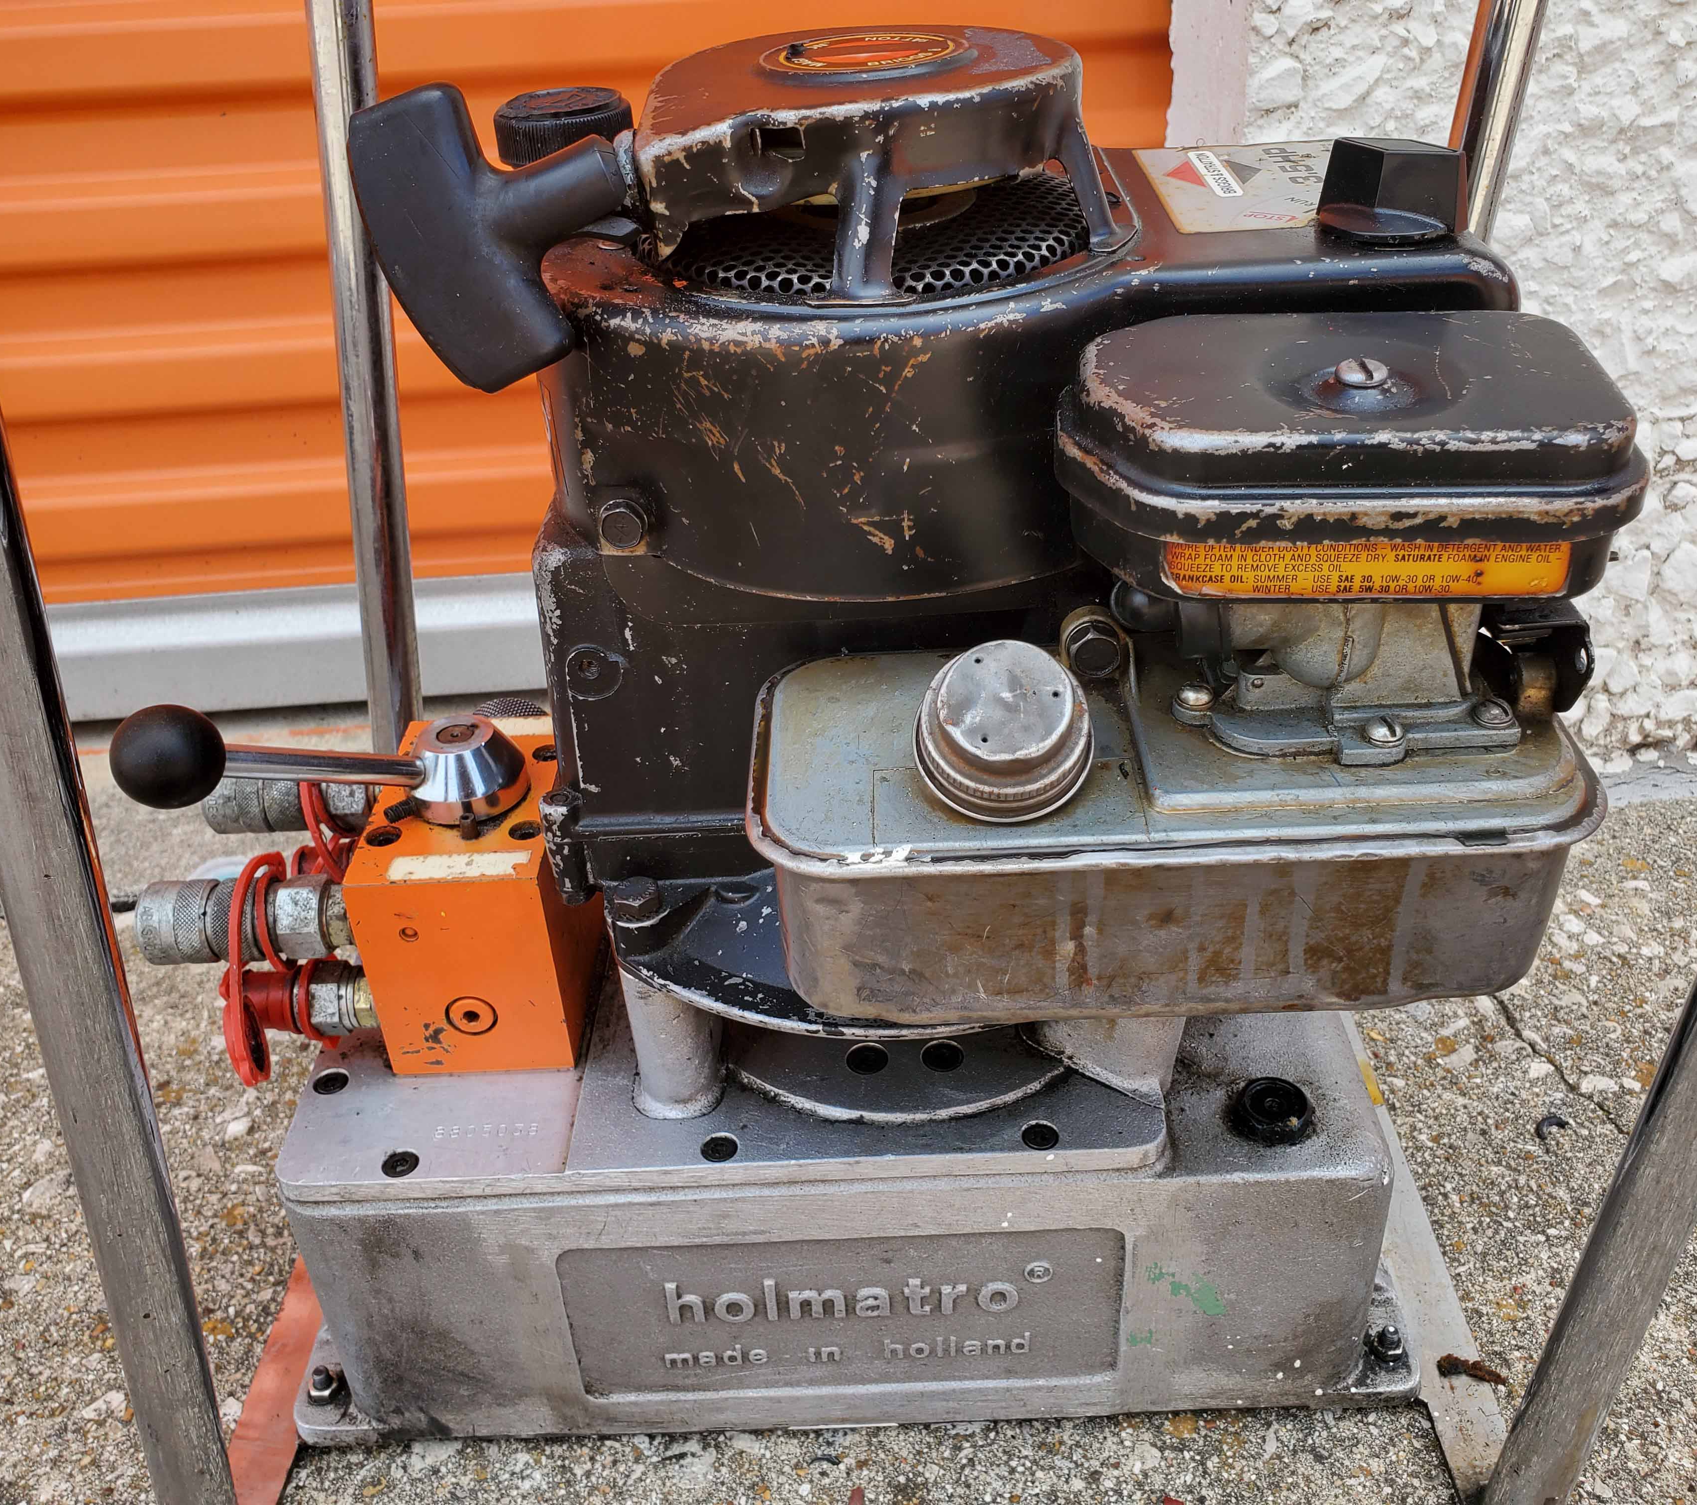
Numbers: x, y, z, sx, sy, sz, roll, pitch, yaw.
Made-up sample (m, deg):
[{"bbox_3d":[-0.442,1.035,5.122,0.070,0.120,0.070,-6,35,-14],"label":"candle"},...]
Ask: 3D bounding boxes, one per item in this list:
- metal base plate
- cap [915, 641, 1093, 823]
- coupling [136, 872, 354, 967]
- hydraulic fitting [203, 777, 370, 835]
[{"bbox_3d":[-0.001,0.143,0.623,0.440,0.155,0.197,-3,34,1],"label":"metal base plate"},{"bbox_3d":[0.040,-0.008,0.385,0.046,0.024,0.046,-2,63,5],"label":"cap"},{"bbox_3d":[-0.204,0.057,0.518,0.080,0.029,0.029,-3,34,1],"label":"coupling"},{"bbox_3d":[-0.206,0.016,0.578,0.083,0.029,0.029,-3,34,1],"label":"hydraulic fitting"}]

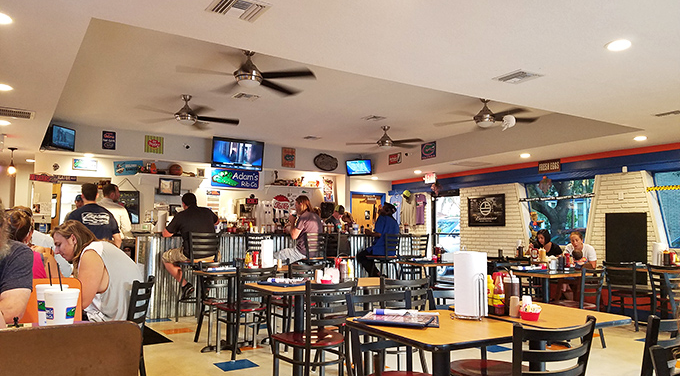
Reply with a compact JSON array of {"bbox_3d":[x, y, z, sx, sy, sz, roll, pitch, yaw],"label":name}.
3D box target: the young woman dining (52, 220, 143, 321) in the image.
[{"bbox_3d":[-1.660,0.858,3.530,0.630,1.240,0.470,0,-5,-3],"label":"young woman dining"}]

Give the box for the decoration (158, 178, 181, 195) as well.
[{"bbox_3d":[-3.057,-0.009,9.194,0.380,0.285,0.035,3,-6,-33],"label":"decoration"}]

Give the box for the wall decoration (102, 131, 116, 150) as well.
[{"bbox_3d":[-3.857,-0.786,8.543,0.208,0.306,0.020,3,-6,-33],"label":"wall decoration"}]

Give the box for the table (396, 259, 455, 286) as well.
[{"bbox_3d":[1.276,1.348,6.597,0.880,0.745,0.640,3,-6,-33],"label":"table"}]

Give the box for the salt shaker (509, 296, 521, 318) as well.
[{"bbox_3d":[0.802,0.543,2.352,0.050,0.095,0.050,-2,-5,18],"label":"salt shaker"}]

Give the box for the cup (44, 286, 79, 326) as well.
[{"bbox_3d":[-1.006,0.455,1.843,0.115,0.175,0.115,0,-5,0],"label":"cup"}]

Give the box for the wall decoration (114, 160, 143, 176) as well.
[{"bbox_3d":[-3.654,-0.337,8.824,0.475,0.240,0.020,-5,-2,-33],"label":"wall decoration"}]

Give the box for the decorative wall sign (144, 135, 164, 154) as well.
[{"bbox_3d":[-3.256,-0.761,8.965,0.321,0.297,0.020,3,-6,-33],"label":"decorative wall sign"}]

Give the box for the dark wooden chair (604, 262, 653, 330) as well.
[{"bbox_3d":[3.620,1.325,6.374,0.460,0.840,0.430,3,-6,-33],"label":"dark wooden chair"}]

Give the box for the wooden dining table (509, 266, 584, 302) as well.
[{"bbox_3d":[2.170,1.283,5.467,0.700,0.755,0.700,3,-6,-33],"label":"wooden dining table"}]

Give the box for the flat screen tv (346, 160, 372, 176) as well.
[{"bbox_3d":[0.399,-0.411,10.450,0.550,0.330,0.070,-1,7,12],"label":"flat screen tv"}]

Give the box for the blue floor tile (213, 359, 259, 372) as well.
[{"bbox_3d":[-0.895,1.524,4.396,0.305,0.008,0.305,3,-6,-33],"label":"blue floor tile"}]

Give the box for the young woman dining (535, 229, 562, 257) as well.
[{"bbox_3d":[2.982,1.200,7.523,0.750,1.180,0.500,2,-6,-27],"label":"young woman dining"}]

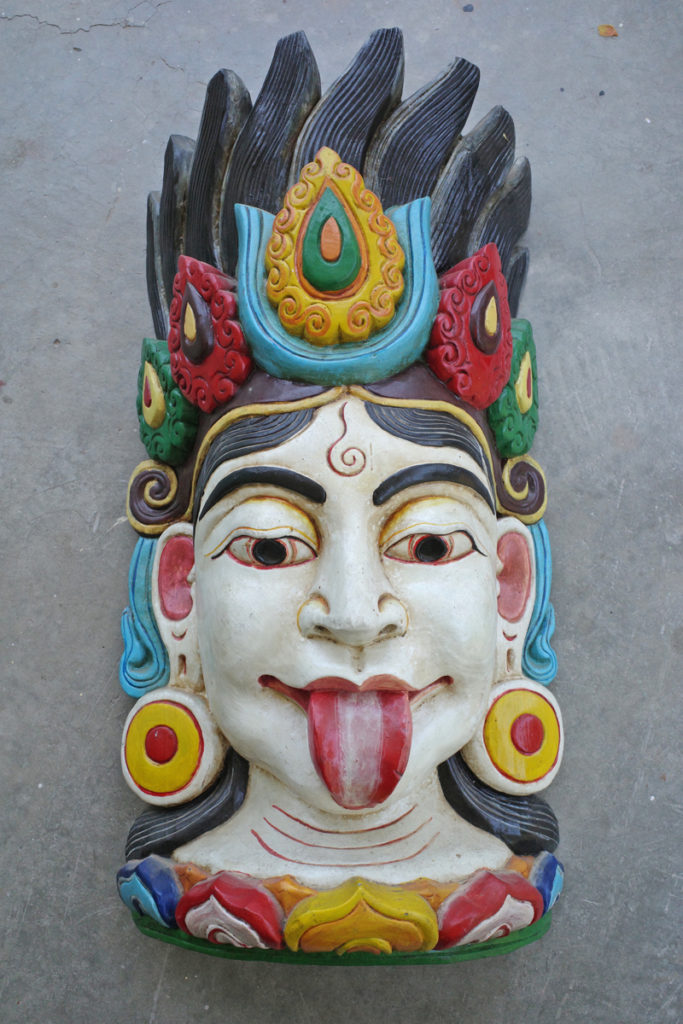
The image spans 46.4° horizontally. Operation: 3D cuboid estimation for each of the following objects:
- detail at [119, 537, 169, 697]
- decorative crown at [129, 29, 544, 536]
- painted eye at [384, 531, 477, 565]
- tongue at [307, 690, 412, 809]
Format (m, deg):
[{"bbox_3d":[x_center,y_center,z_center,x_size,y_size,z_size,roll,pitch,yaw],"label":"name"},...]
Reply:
[{"bbox_3d":[-0.201,0.107,0.819,0.052,0.054,0.161,-2,78,0],"label":"detail"},{"bbox_3d":[-0.013,-0.270,0.844,0.437,0.171,0.572,-2,78,0],"label":"decorative crown"},{"bbox_3d":[0.089,0.038,0.828,0.096,0.027,0.036,1,81,-11],"label":"painted eye"},{"bbox_3d":[0.017,0.206,0.697,0.093,0.054,0.096,-2,78,0],"label":"tongue"}]

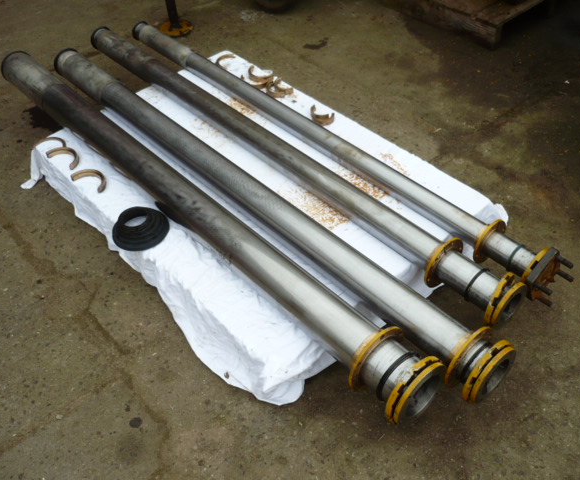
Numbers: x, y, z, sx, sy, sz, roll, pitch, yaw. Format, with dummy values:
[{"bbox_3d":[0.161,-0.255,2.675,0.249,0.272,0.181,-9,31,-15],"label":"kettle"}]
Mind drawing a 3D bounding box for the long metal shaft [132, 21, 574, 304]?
[{"bbox_3d":[0.033,-0.354,2.030,0.130,0.130,1.830,-35,53,-25],"label":"long metal shaft"}]

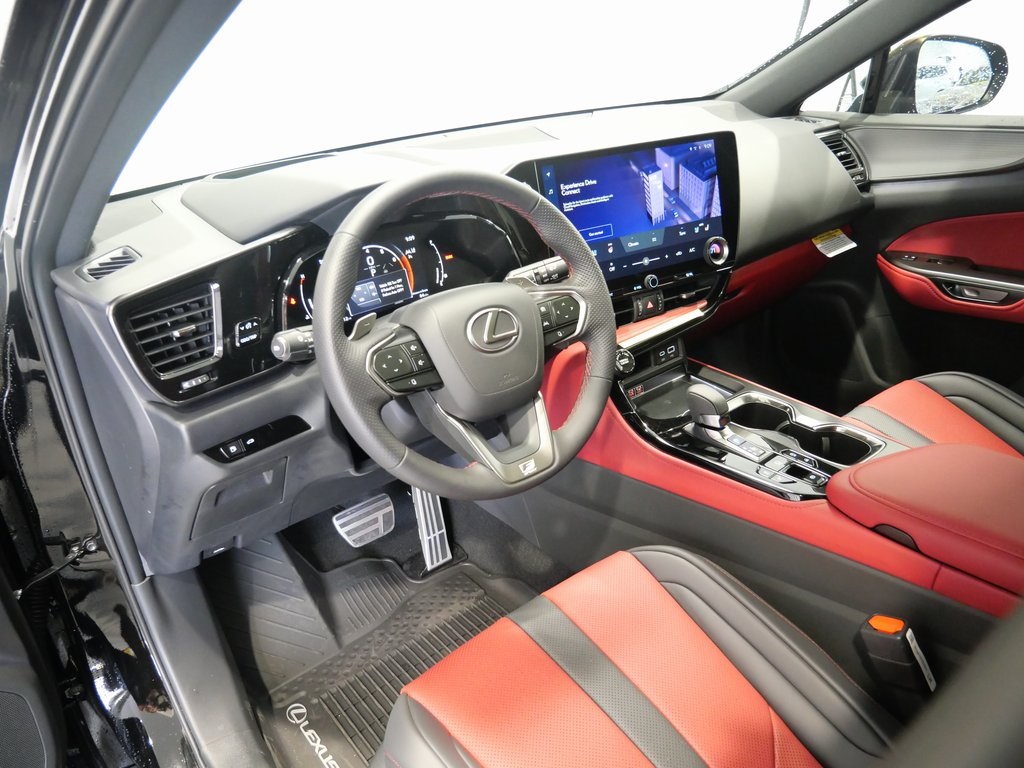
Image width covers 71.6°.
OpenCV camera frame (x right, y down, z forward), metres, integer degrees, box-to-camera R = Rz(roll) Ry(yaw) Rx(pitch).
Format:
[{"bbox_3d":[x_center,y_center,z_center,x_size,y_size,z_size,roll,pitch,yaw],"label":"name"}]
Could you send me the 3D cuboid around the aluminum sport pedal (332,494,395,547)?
[{"bbox_3d":[-0.280,0.266,1.360,0.117,0.073,0.025,-20,-11,-29],"label":"aluminum sport pedal"}]

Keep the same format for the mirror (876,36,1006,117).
[{"bbox_3d":[0.909,-0.653,1.518,0.225,0.158,0.140,-14,27,-18],"label":"mirror"}]

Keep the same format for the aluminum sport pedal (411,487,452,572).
[{"bbox_3d":[-0.165,0.277,1.477,0.058,0.195,0.028,-18,-14,-28],"label":"aluminum sport pedal"}]

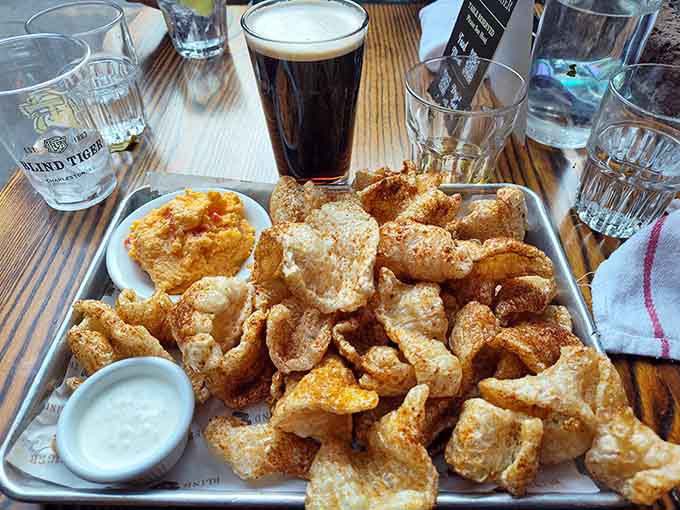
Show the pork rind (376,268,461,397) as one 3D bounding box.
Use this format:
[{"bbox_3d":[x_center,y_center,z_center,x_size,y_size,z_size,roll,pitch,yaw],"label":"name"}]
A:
[{"bbox_3d":[0.044,0.044,0.255,0.040,0.033,0.064,-14,50,-11],"label":"pork rind"}]

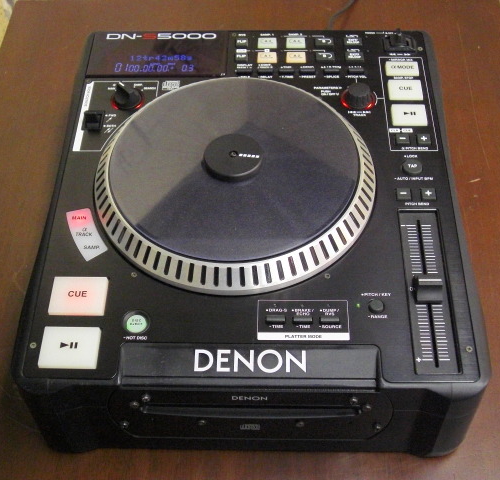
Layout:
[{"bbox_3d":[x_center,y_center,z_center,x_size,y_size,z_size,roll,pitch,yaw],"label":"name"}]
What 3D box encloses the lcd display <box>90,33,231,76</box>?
[{"bbox_3d":[-0.071,-0.144,0.652,0.107,0.007,0.051,0,52,1],"label":"lcd display"}]

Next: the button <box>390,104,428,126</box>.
[{"bbox_3d":[0.116,-0.089,0.602,0.025,0.006,0.021,0,52,1],"label":"button"}]

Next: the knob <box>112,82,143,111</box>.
[{"bbox_3d":[-0.090,-0.106,0.613,0.020,0.013,0.020,-29,57,-20],"label":"knob"}]

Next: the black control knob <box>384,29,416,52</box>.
[{"bbox_3d":[0.118,-0.158,0.649,0.025,0.014,0.022,0,52,1],"label":"black control knob"}]

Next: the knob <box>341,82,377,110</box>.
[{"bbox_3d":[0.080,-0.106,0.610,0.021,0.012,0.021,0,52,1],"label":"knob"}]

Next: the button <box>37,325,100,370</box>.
[{"bbox_3d":[-0.105,0.064,0.489,0.034,0.006,0.027,0,52,1],"label":"button"}]

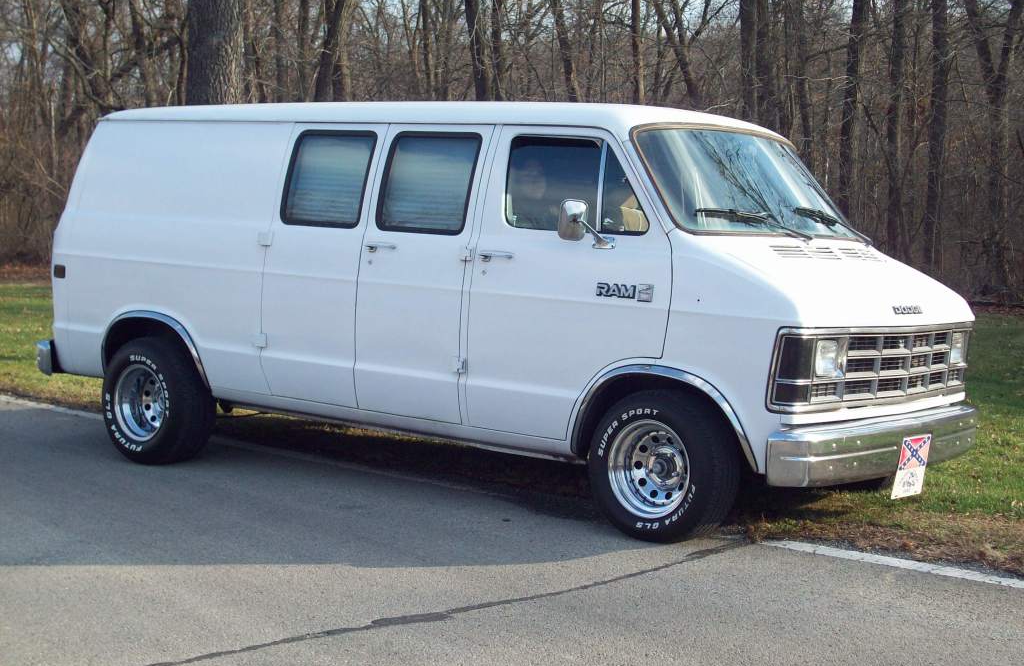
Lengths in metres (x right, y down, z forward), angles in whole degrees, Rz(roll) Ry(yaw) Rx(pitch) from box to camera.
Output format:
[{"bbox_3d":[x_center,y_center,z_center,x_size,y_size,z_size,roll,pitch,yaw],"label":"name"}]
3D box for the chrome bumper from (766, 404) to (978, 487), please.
[{"bbox_3d":[1.696,0.484,7.124,0.250,0.225,1.880,6,5,37],"label":"chrome bumper"}]

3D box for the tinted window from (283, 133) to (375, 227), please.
[{"bbox_3d":[-0.904,-0.762,7.923,0.545,0.497,0.040,6,-10,37],"label":"tinted window"}]

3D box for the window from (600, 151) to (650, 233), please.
[{"bbox_3d":[0.498,-0.621,6.867,0.303,0.413,0.040,6,-10,37],"label":"window"}]

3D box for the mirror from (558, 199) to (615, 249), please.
[{"bbox_3d":[0.324,-0.465,6.799,0.180,0.200,0.210,6,5,37],"label":"mirror"}]

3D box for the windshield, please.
[{"bbox_3d":[1.168,-0.682,7.490,0.110,0.650,1.830,-41,-22,31],"label":"windshield"}]

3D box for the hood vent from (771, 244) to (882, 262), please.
[{"bbox_3d":[1.440,-0.354,7.306,0.110,0.030,0.990,40,24,29],"label":"hood vent"}]

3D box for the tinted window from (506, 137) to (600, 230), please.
[{"bbox_3d":[0.185,-0.666,7.107,0.555,0.430,0.040,6,-10,37],"label":"tinted window"}]

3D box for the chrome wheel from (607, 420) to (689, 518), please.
[{"bbox_3d":[0.644,0.578,6.883,0.417,0.417,0.210,7,5,39],"label":"chrome wheel"}]

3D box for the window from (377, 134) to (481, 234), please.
[{"bbox_3d":[-0.390,-0.705,7.534,0.550,0.496,0.040,6,-10,37],"label":"window"}]

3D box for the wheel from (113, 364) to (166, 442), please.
[{"bbox_3d":[-1.962,0.379,8.803,0.417,0.417,0.230,6,5,37],"label":"wheel"}]

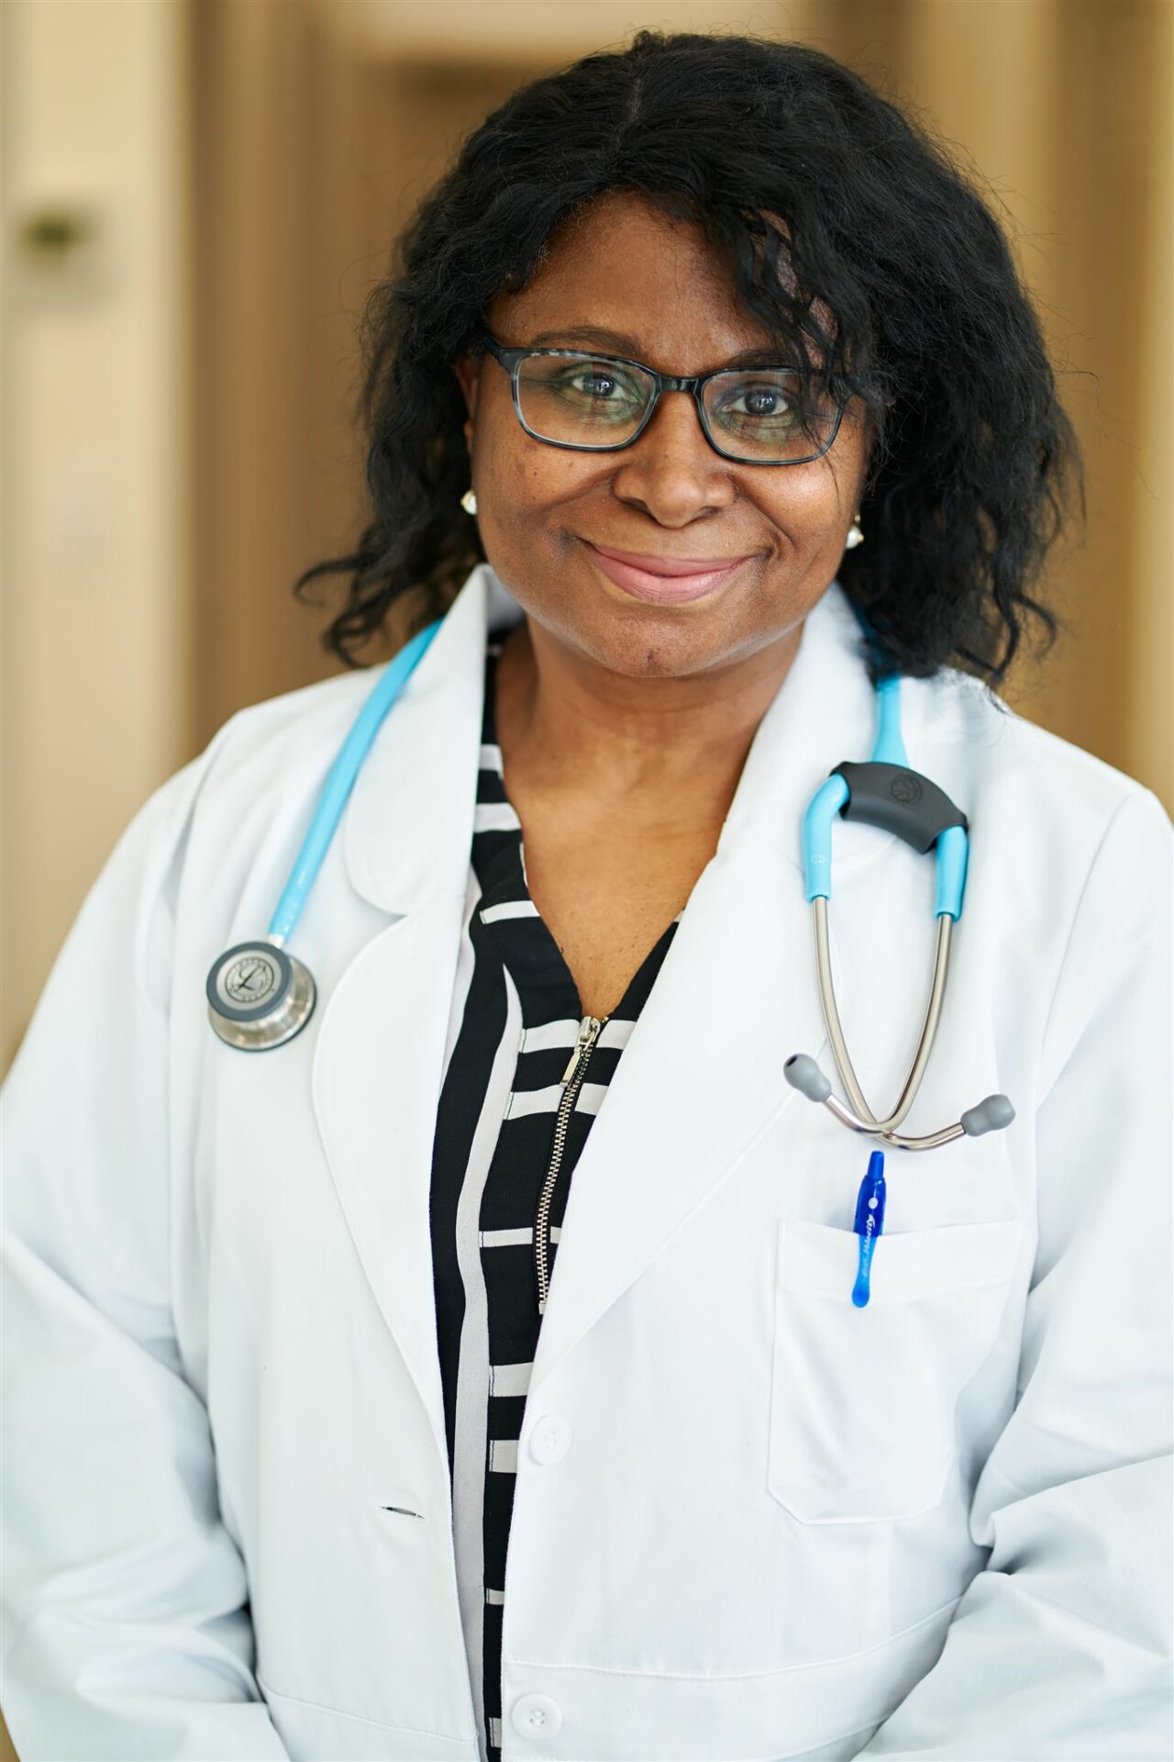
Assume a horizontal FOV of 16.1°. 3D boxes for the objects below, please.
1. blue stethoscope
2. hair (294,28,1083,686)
[{"bbox_3d":[0.014,-0.014,1.715,0.330,0.235,0.185,3,10,10],"label":"blue stethoscope"},{"bbox_3d":[0.043,-0.222,1.750,0.325,0.272,0.250,4,10,-2],"label":"hair"}]

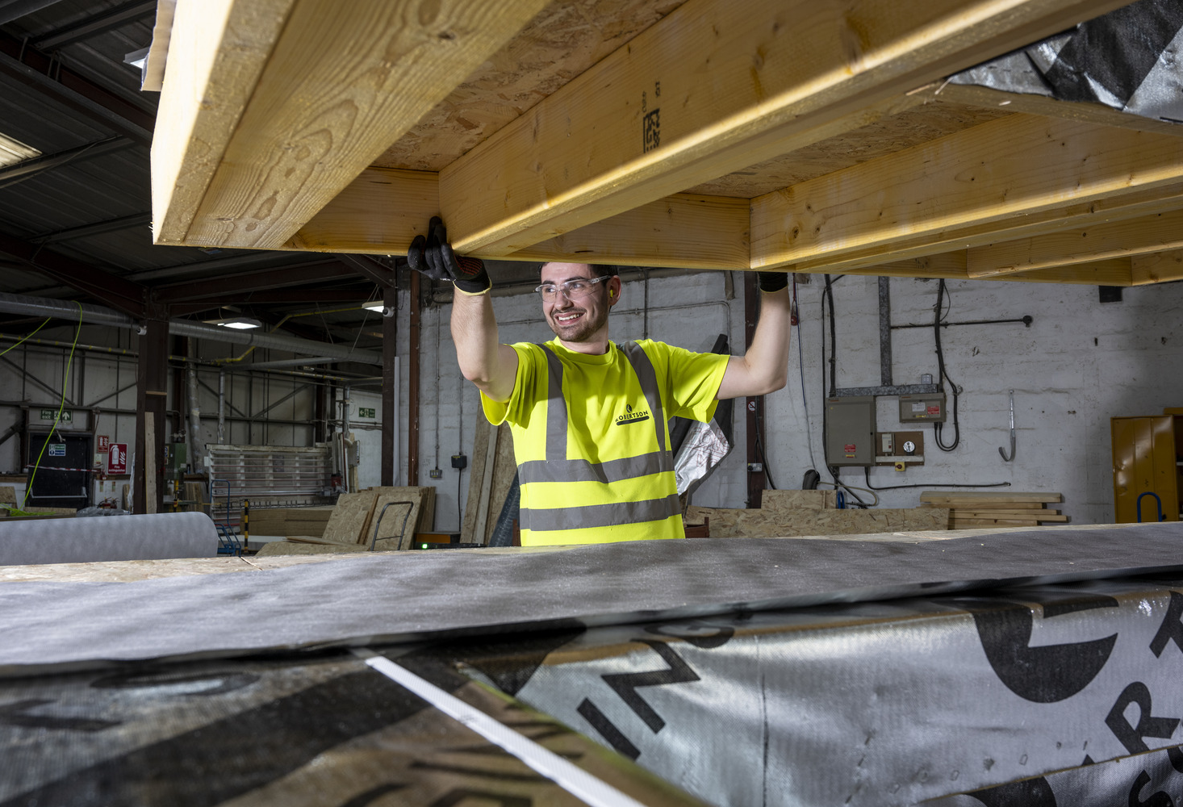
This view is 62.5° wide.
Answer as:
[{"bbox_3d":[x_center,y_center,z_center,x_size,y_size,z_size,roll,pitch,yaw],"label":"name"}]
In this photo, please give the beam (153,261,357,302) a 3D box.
[{"bbox_3d":[-4.401,-1.622,12.908,3.999,0.210,0.130,-3,-5,28],"label":"beam"}]

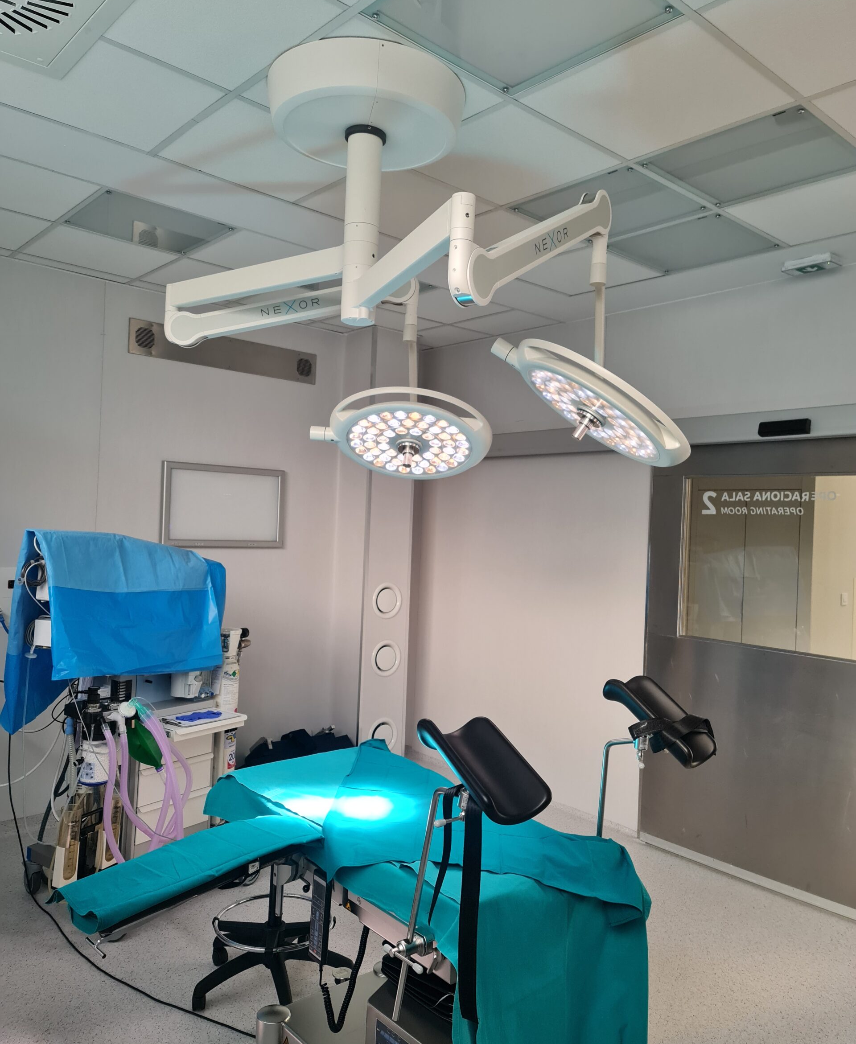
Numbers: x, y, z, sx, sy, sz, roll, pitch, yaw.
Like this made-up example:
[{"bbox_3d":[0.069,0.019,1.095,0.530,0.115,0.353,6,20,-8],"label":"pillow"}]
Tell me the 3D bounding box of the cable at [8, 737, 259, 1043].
[{"bbox_3d":[-1.251,1.346,3.223,0.370,0.640,1.720,2,0,-42],"label":"cable"}]

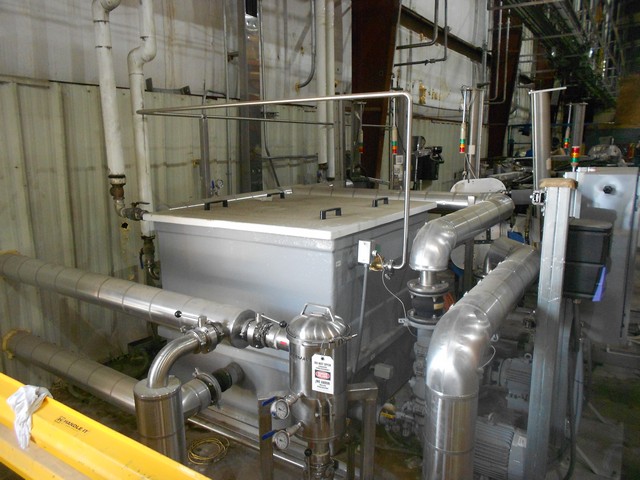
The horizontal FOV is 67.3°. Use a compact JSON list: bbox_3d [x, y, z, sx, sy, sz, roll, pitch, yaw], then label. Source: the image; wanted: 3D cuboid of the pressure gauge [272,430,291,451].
[{"bbox_3d":[-0.131,0.680,1.630,0.040,0.066,0.066,-18,-3,39],"label":"pressure gauge"}]

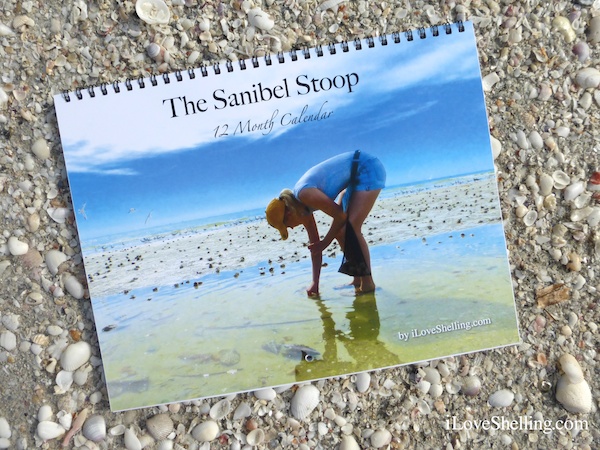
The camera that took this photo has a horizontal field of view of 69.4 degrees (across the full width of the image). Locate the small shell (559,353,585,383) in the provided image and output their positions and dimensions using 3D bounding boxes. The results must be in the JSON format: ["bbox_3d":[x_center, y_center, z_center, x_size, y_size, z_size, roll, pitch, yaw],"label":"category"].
[{"bbox_3d":[0.184,0.098,0.294,0.011,0.009,0.020,-30,91,1],"label":"small shell"}]

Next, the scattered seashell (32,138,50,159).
[{"bbox_3d":[-0.175,-0.052,0.294,0.011,0.006,0.013,-29,91,1],"label":"scattered seashell"}]

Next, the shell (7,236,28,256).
[{"bbox_3d":[-0.192,0.015,0.296,0.014,0.007,0.011,37,92,-1],"label":"shell"}]

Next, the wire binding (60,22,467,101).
[{"bbox_3d":[-0.024,-0.108,0.286,0.267,0.008,0.008,-10,92,1],"label":"wire binding"}]

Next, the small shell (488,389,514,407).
[{"bbox_3d":[0.138,0.119,0.297,0.018,0.007,0.011,-15,92,1],"label":"small shell"}]

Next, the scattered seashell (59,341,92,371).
[{"bbox_3d":[-0.153,0.090,0.297,0.024,0.010,0.017,-41,91,2],"label":"scattered seashell"}]

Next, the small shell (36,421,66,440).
[{"bbox_3d":[-0.173,0.142,0.300,0.019,0.007,0.012,6,92,0],"label":"small shell"}]

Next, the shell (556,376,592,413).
[{"bbox_3d":[0.184,0.114,0.290,0.023,0.009,0.023,5,91,0],"label":"shell"}]

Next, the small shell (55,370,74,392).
[{"bbox_3d":[-0.159,0.106,0.292,0.011,0.005,0.014,12,91,0],"label":"small shell"}]

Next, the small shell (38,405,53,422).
[{"bbox_3d":[-0.176,0.131,0.300,0.009,0.006,0.013,15,92,0],"label":"small shell"}]

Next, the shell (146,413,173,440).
[{"bbox_3d":[-0.094,0.136,0.291,0.017,0.007,0.016,-20,90,1],"label":"shell"}]

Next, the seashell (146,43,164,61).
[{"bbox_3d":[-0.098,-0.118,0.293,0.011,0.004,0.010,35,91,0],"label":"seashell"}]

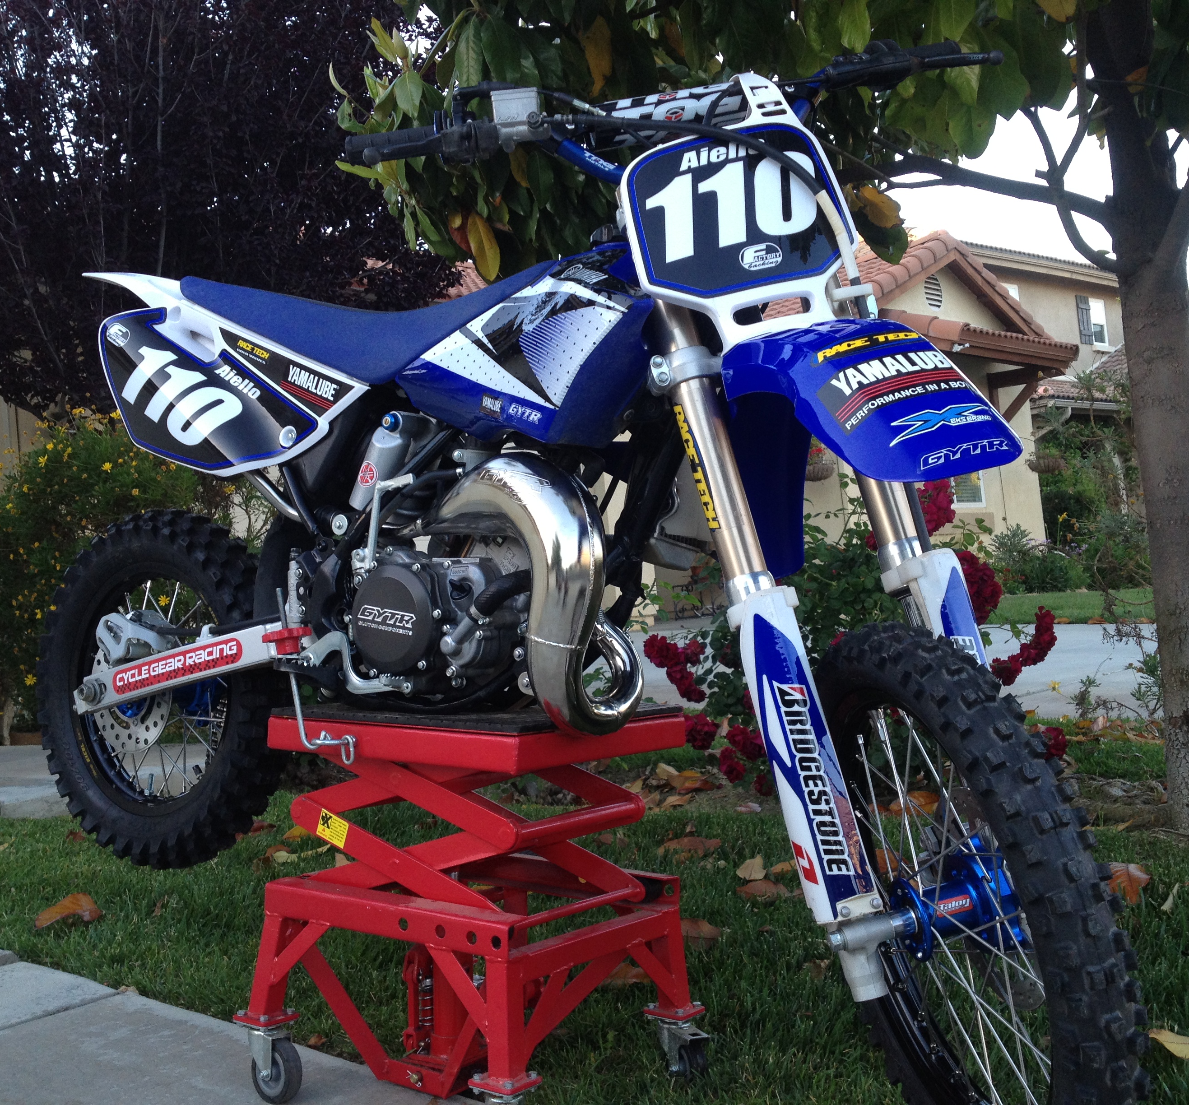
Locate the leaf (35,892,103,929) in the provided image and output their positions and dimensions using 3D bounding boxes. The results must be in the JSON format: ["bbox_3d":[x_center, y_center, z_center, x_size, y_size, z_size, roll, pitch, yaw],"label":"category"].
[{"bbox_3d":[-0.935,0.636,2.650,0.120,0.050,0.065,-2,-2,-12],"label":"leaf"}]

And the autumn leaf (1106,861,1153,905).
[{"bbox_3d":[0.996,0.618,2.780,0.090,0.065,0.060,-2,-2,-6],"label":"autumn leaf"}]

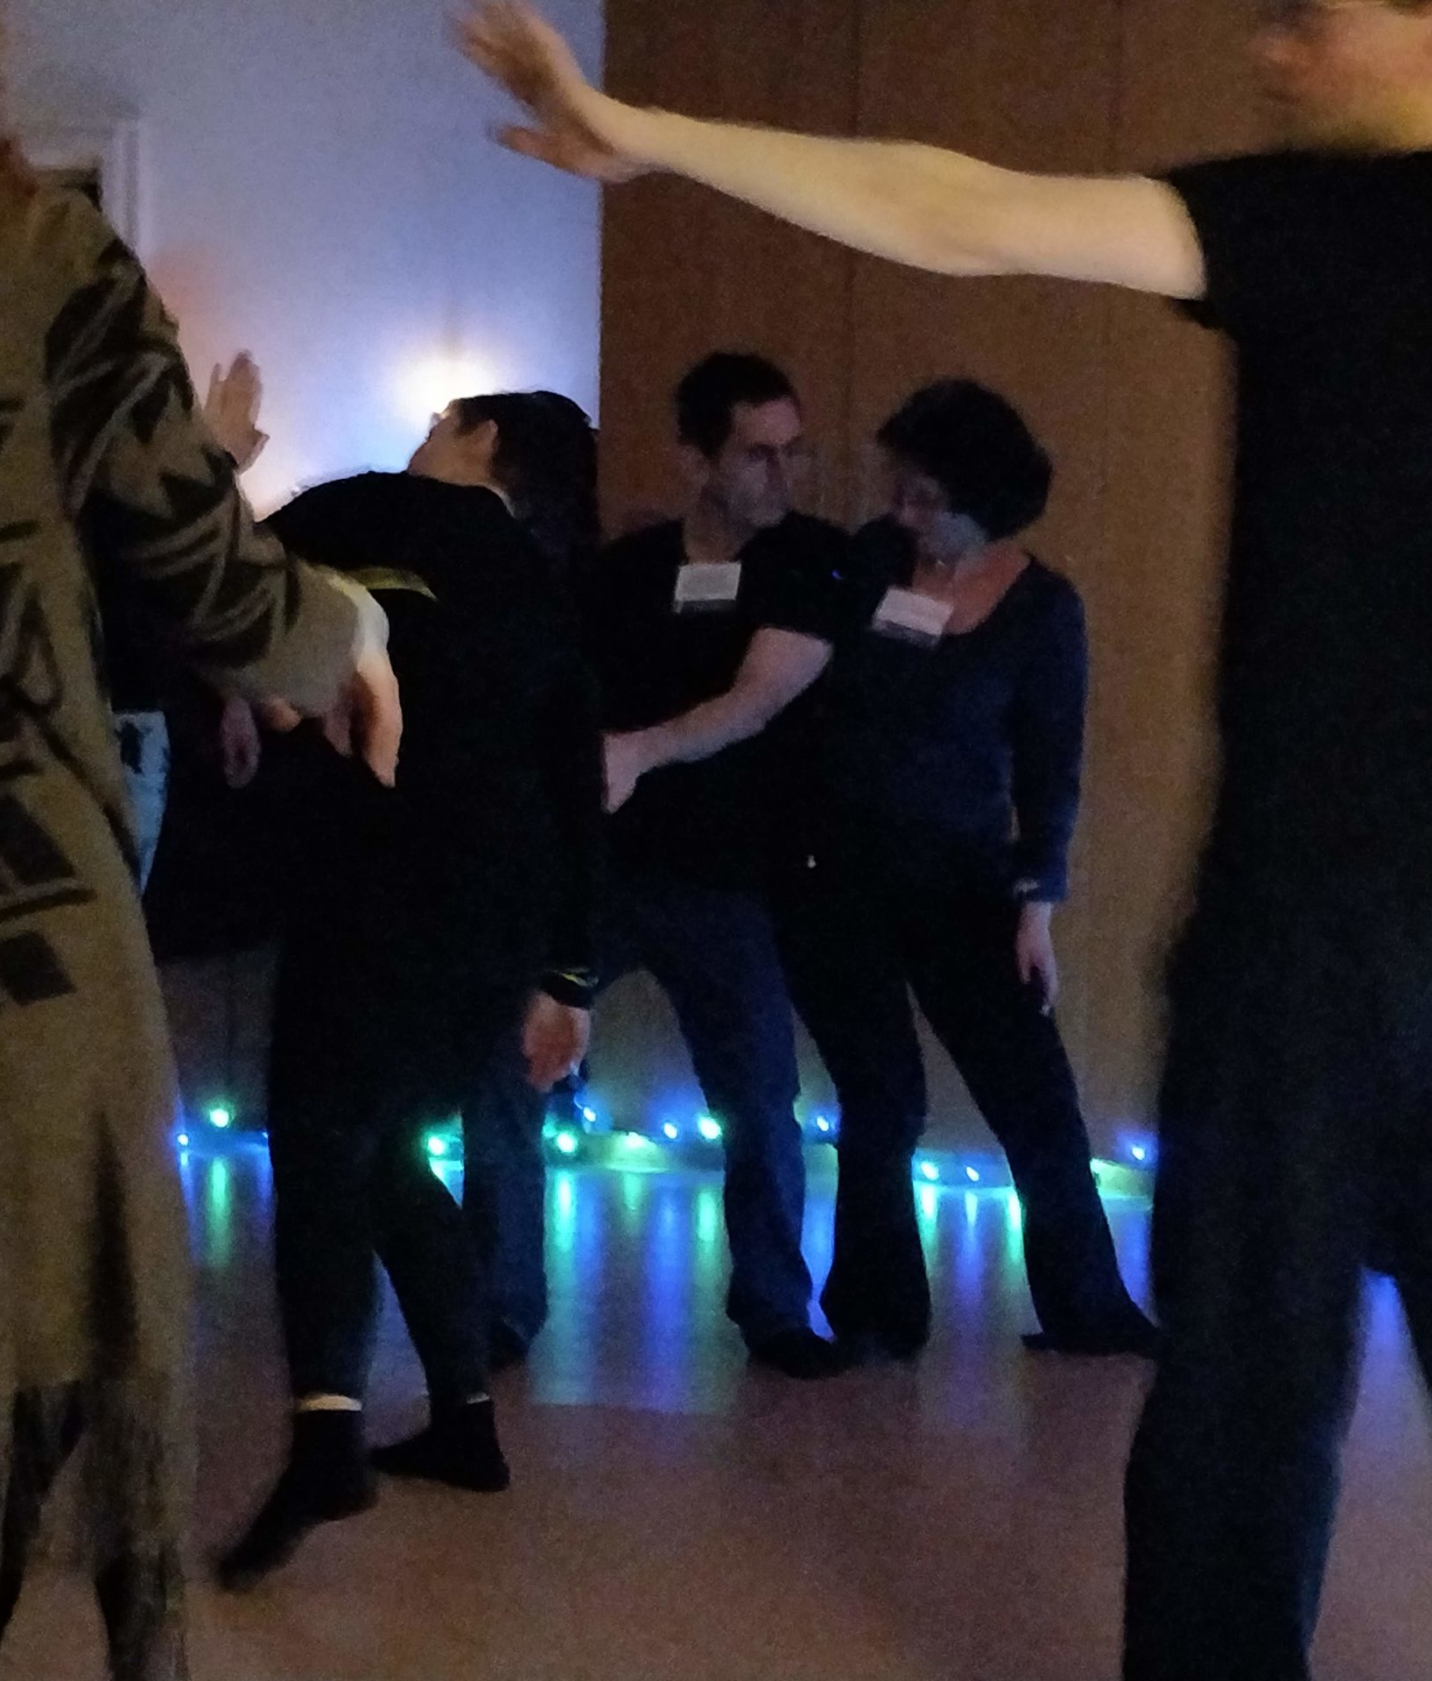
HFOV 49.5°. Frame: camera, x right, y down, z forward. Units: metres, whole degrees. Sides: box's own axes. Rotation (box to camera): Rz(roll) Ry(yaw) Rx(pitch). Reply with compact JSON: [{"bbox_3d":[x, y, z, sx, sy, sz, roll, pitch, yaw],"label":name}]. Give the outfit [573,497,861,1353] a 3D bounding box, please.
[{"bbox_3d":[-0.062,0.148,2.550,0.580,1.360,0.420,1,3,12],"label":"outfit"}]

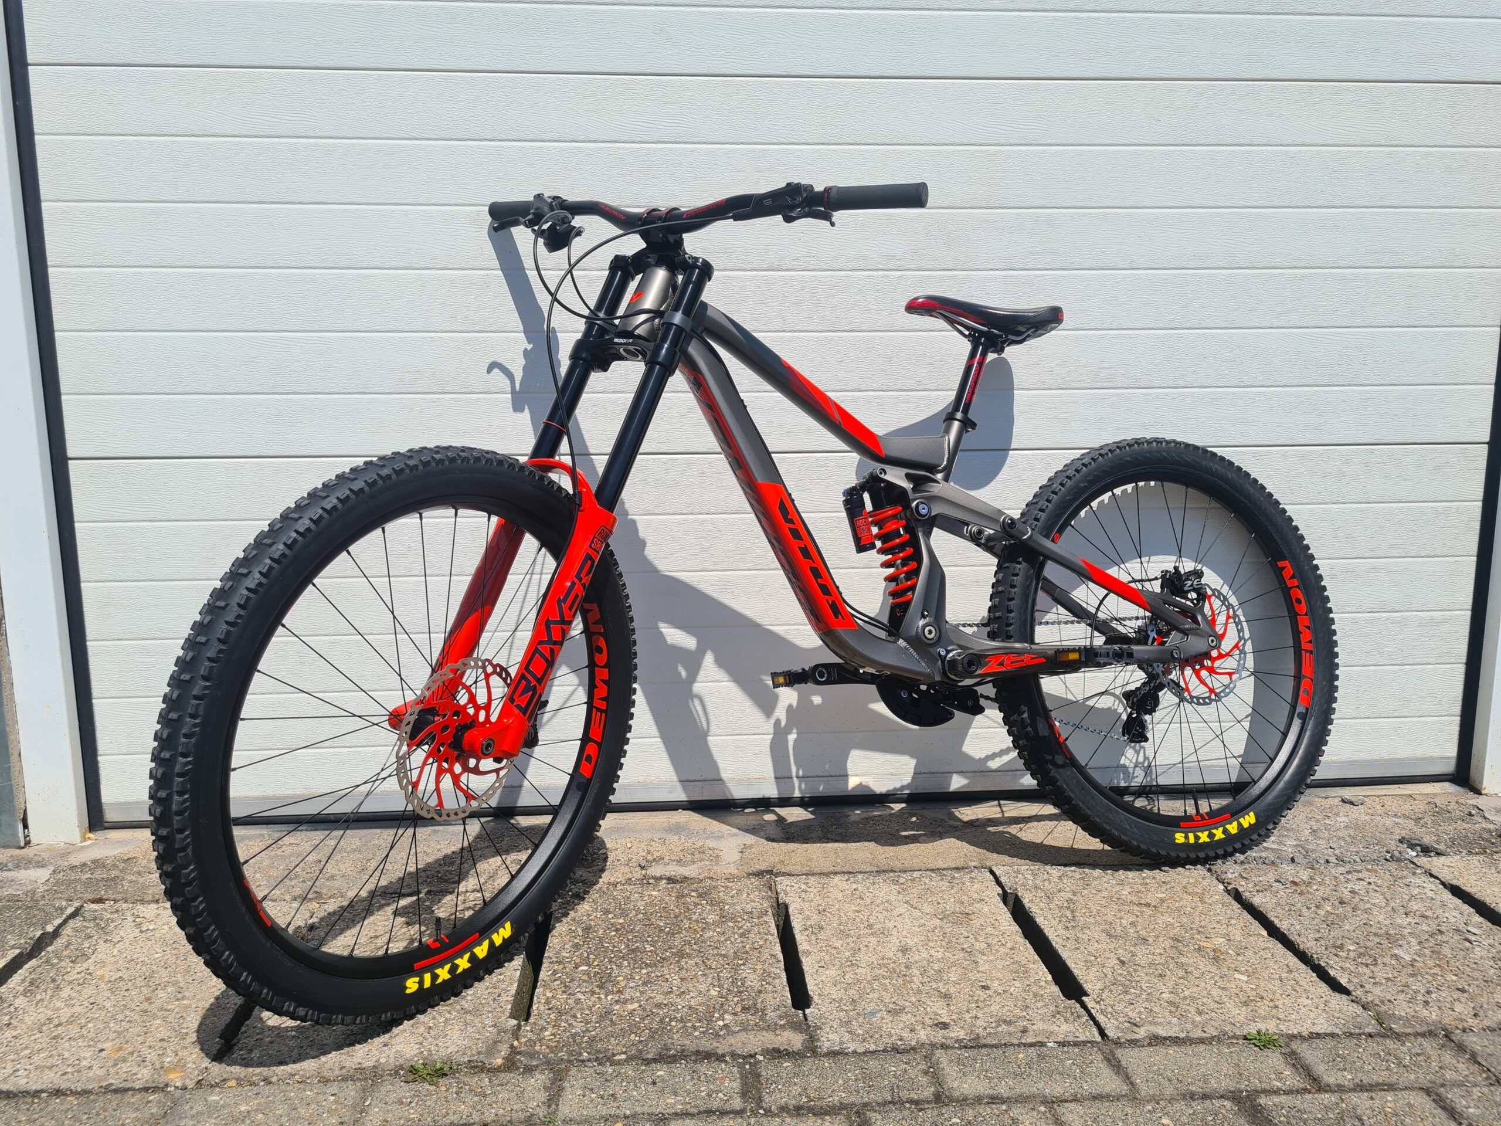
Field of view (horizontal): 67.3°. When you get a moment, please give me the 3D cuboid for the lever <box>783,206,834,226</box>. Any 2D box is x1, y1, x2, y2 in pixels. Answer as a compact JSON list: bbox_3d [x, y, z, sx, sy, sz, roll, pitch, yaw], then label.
[{"bbox_3d":[0.076,-0.446,1.448,0.066,0.022,0.027,10,13,33],"label":"lever"}]

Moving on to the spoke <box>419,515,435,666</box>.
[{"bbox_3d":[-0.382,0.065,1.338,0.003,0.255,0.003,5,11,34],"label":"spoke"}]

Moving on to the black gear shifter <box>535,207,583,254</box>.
[{"bbox_3d":[-0.292,-0.506,1.722,0.064,0.060,0.052,10,13,34],"label":"black gear shifter"}]

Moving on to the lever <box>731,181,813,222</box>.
[{"bbox_3d":[0.029,-0.481,1.502,0.100,0.045,0.047,10,13,33],"label":"lever"}]

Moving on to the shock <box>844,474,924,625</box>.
[{"bbox_3d":[0.198,-0.017,1.694,0.096,0.252,0.062,-10,-4,-23],"label":"shock"}]

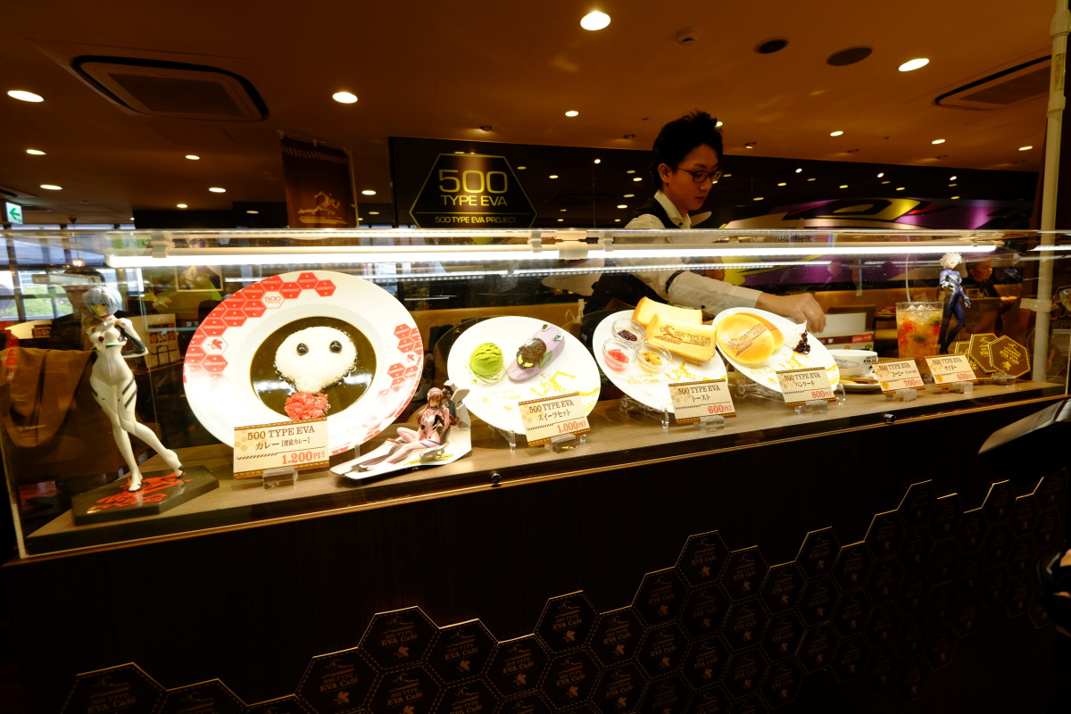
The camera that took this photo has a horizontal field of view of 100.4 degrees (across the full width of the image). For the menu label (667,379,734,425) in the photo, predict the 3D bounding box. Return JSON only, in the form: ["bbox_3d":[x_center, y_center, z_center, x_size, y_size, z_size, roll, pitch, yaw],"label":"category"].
[{"bbox_3d":[0.231,0.061,0.618,0.091,0.055,0.004,-5,-17,-16],"label":"menu label"}]

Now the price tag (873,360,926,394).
[{"bbox_3d":[0.595,0.032,0.730,0.091,0.055,0.004,-5,-17,-16],"label":"price tag"}]

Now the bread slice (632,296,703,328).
[{"bbox_3d":[0.228,-0.065,0.765,0.105,0.055,0.027,7,-13,-10],"label":"bread slice"}]

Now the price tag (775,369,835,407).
[{"bbox_3d":[0.413,0.046,0.680,0.091,0.055,0.004,-5,-17,-16],"label":"price tag"}]

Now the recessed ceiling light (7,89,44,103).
[{"bbox_3d":[-3.039,-1.560,2.659,0.145,0.030,0.145,-5,7,-16],"label":"recessed ceiling light"}]

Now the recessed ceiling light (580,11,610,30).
[{"bbox_3d":[0.297,-1.667,2.208,0.145,0.030,0.145,-3,7,0],"label":"recessed ceiling light"}]

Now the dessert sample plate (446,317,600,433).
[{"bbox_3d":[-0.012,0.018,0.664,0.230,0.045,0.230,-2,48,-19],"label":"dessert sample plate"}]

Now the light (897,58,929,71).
[{"bbox_3d":[2.370,-1.836,2.793,0.145,0.030,0.145,-5,7,-16],"label":"light"}]

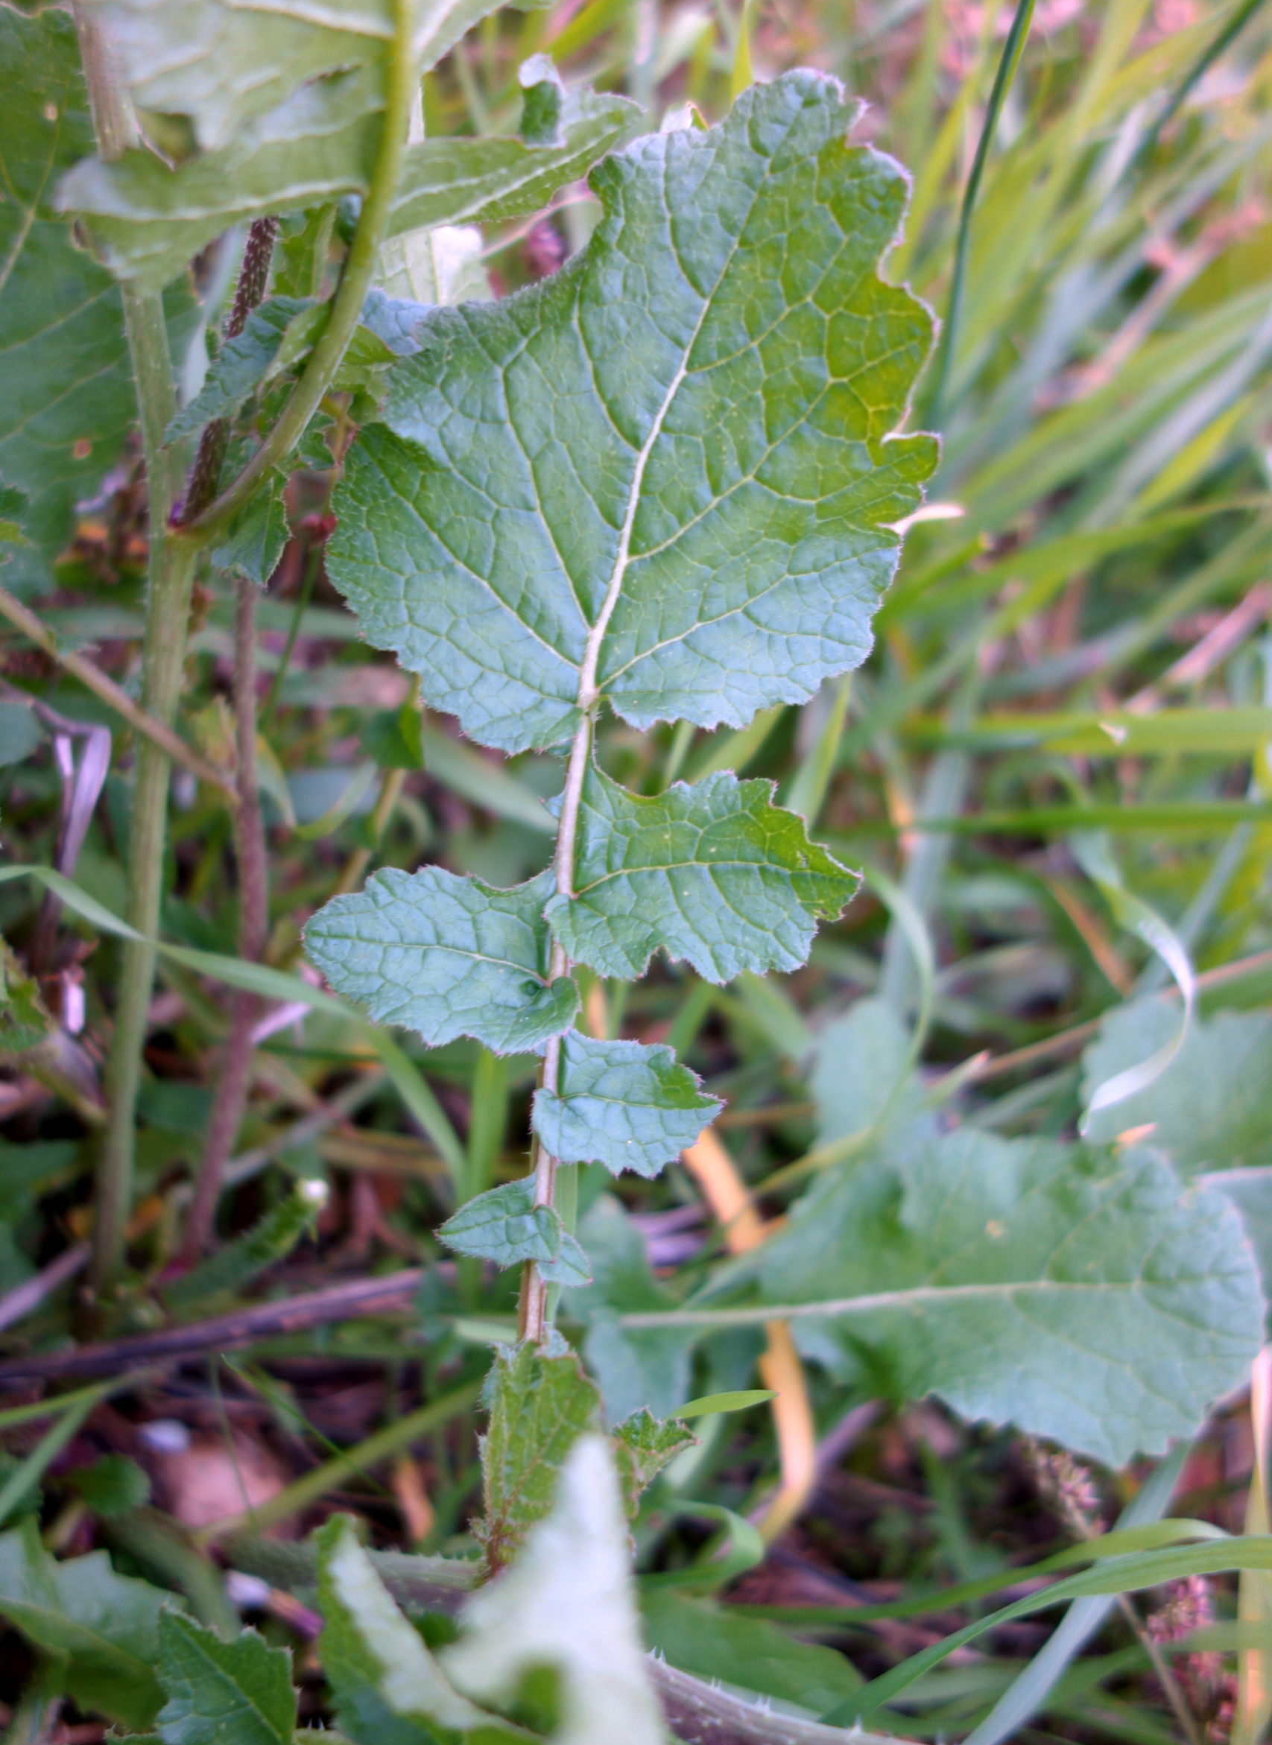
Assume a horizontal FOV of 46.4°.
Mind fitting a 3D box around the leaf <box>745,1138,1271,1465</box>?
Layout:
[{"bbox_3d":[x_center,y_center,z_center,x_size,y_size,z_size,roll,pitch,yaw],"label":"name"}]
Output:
[{"bbox_3d":[0.085,0.097,0.345,0.115,0.020,0.074,-2,57,-5],"label":"leaf"}]

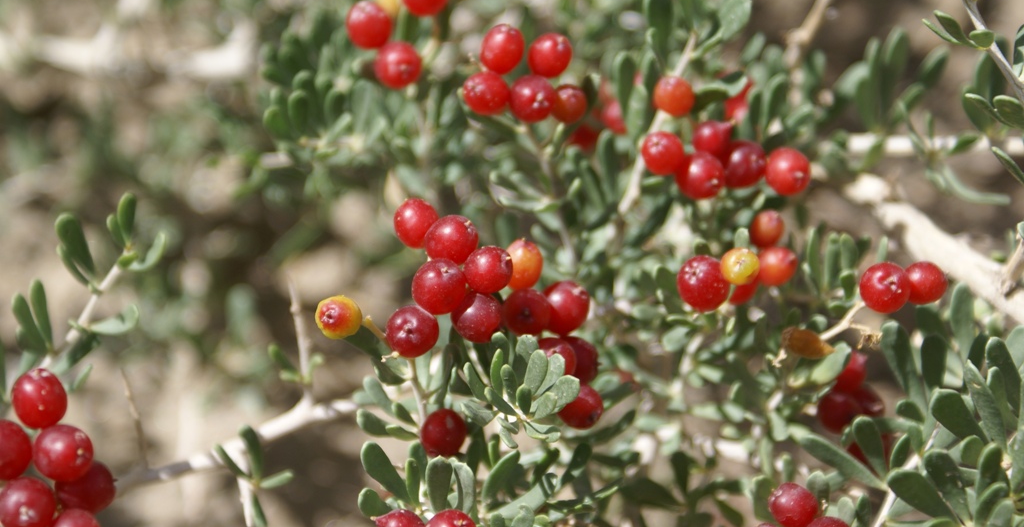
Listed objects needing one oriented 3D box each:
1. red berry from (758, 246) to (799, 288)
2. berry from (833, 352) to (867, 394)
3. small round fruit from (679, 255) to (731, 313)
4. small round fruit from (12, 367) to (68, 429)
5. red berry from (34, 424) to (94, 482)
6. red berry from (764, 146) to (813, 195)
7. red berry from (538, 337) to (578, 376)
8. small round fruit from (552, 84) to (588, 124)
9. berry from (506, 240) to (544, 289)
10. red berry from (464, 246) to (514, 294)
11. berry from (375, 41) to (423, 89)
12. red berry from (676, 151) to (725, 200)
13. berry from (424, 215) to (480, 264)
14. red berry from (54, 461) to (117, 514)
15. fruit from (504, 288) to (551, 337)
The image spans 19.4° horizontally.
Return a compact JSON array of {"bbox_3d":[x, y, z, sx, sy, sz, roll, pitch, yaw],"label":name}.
[{"bbox_3d":[0.053,0.001,0.600,0.008,0.008,0.008,0,37,0],"label":"red berry"},{"bbox_3d":[0.062,0.020,0.550,0.008,0.008,0.008,0,35,0],"label":"berry"},{"bbox_3d":[0.039,0.004,0.610,0.011,0.011,0.011,0,40,0],"label":"small round fruit"},{"bbox_3d":[-0.087,0.025,0.550,0.010,0.011,0.011,0,40,0],"label":"small round fruit"},{"bbox_3d":[-0.077,0.033,0.515,0.010,0.010,0.010,0,35,0],"label":"red berry"},{"bbox_3d":[0.056,-0.019,0.605,0.009,0.010,0.009,0,37,0],"label":"red berry"},{"bbox_3d":[0.009,0.018,0.575,0.008,0.008,0.008,0,37,0],"label":"red berry"},{"bbox_3d":[0.012,-0.032,0.605,0.007,0.008,0.008,0,37,0],"label":"small round fruit"},{"bbox_3d":[0.002,0.000,0.610,0.008,0.010,0.008,0,40,0],"label":"berry"},{"bbox_3d":[-0.004,0.001,0.530,0.009,0.009,0.009,0,35,0],"label":"red berry"},{"bbox_3d":[-0.022,-0.038,0.570,0.009,0.009,0.009,0,35,0],"label":"berry"},{"bbox_3d":[0.040,-0.019,0.640,0.010,0.010,0.010,0,40,0],"label":"red berry"},{"bbox_3d":[-0.011,-0.004,0.530,0.009,0.009,0.009,0,35,0],"label":"berry"},{"bbox_3d":[-0.080,0.041,0.558,0.011,0.010,0.011,0,40,0],"label":"red berry"},{"bbox_3d":[0.003,0.009,0.538,0.009,0.008,0.009,0,35,0],"label":"fruit"}]

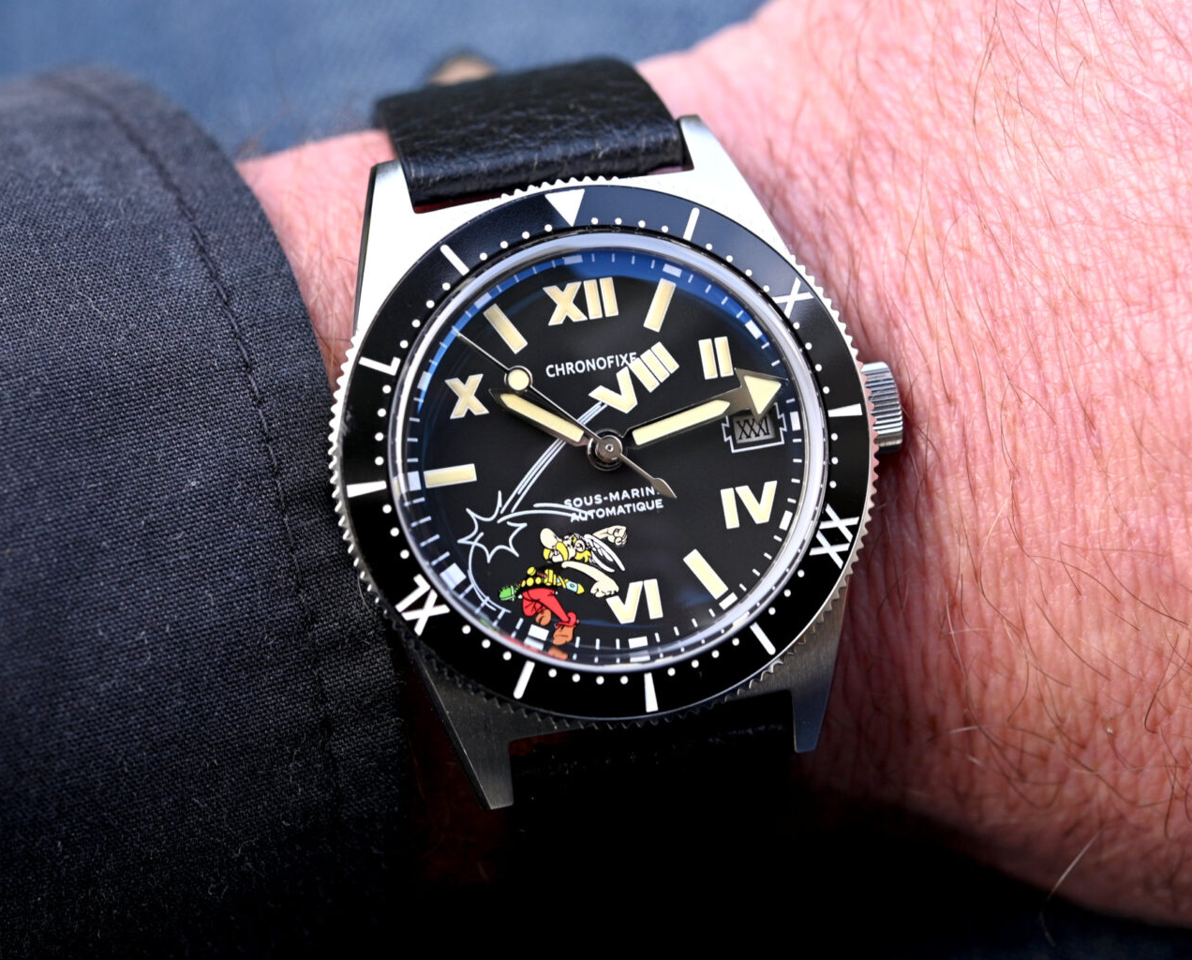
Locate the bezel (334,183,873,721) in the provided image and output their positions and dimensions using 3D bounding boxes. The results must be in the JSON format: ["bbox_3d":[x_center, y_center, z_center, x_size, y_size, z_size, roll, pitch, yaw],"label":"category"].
[{"bbox_3d":[0.001,-0.002,0.169,0.038,0.004,0.038,-9,87,-8],"label":"bezel"}]

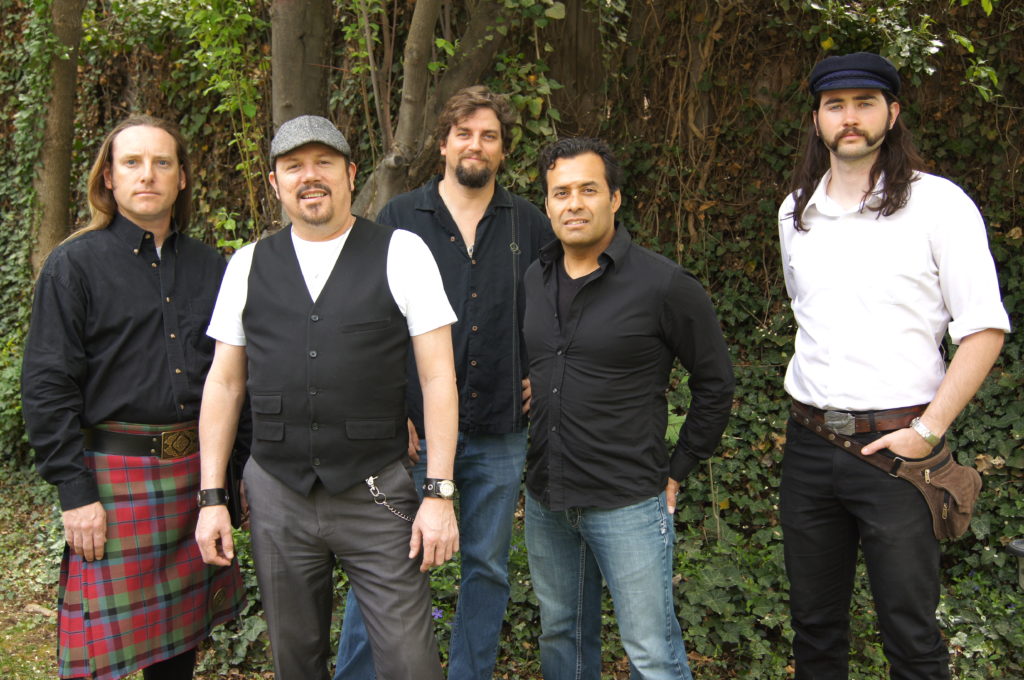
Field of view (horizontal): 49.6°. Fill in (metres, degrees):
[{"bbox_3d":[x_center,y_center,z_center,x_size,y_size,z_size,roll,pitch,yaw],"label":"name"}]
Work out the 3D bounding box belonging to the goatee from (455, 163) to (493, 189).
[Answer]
[{"bbox_3d":[-0.095,-0.407,2.740,0.090,0.066,0.060,0,3,-2],"label":"goatee"}]

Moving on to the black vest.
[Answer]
[{"bbox_3d":[-0.416,0.032,2.470,0.390,0.610,0.300,0,5,4],"label":"black vest"}]

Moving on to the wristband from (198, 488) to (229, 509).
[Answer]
[{"bbox_3d":[-0.660,0.348,2.440,0.067,0.042,0.060,1,5,10],"label":"wristband"}]

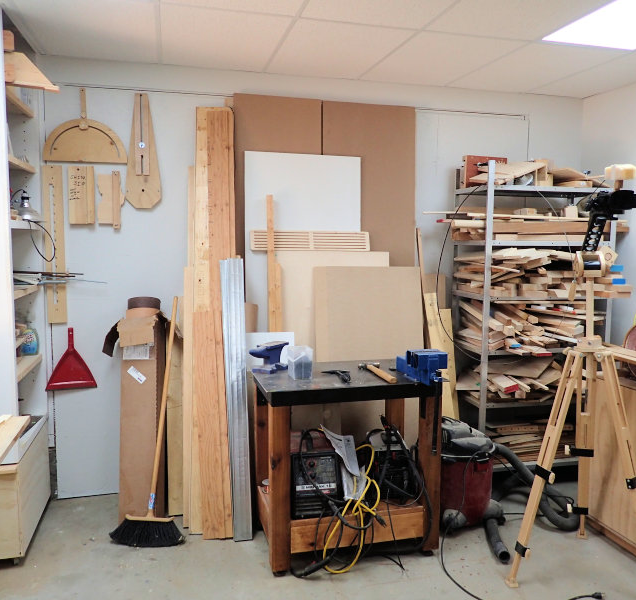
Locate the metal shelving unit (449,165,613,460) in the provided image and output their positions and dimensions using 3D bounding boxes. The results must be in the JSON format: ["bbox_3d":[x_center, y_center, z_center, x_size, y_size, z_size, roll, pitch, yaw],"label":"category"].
[{"bbox_3d":[1.381,0.164,3.757,0.925,2.020,0.390,-1,6,-15],"label":"metal shelving unit"}]

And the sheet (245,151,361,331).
[{"bbox_3d":[-0.085,0.130,3.658,0.738,2.070,0.020,-1,3,-15],"label":"sheet"}]

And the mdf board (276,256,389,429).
[{"bbox_3d":[0.093,0.441,3.640,0.770,1.490,0.018,-1,0,-15],"label":"mdf board"}]

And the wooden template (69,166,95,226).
[{"bbox_3d":[-1.355,-0.599,3.313,0.123,0.324,0.032,-1,6,-15],"label":"wooden template"}]

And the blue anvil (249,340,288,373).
[{"bbox_3d":[-0.248,0.299,2.955,0.095,0.135,0.228,6,8,44],"label":"blue anvil"}]

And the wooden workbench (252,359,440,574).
[{"bbox_3d":[0.118,0.821,3.001,0.852,0.888,0.566,-1,6,-15],"label":"wooden workbench"}]

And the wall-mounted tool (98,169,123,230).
[{"bbox_3d":[-1.207,-0.580,3.370,0.128,0.335,0.030,-1,6,-15],"label":"wall-mounted tool"}]

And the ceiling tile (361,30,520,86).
[{"bbox_3d":[0.675,-1.358,3.299,0.598,0.020,0.926,-1,6,-15],"label":"ceiling tile"}]

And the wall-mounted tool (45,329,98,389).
[{"bbox_3d":[-1.451,0.347,3.374,0.275,0.361,0.073,-1,6,-15],"label":"wall-mounted tool"}]

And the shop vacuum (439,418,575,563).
[{"bbox_3d":[1.034,0.949,3.209,0.820,0.600,0.660,-1,6,-15],"label":"shop vacuum"}]

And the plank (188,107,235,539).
[{"bbox_3d":[-0.586,0.060,3.236,0.230,2.420,0.050,1,-9,-15],"label":"plank"}]

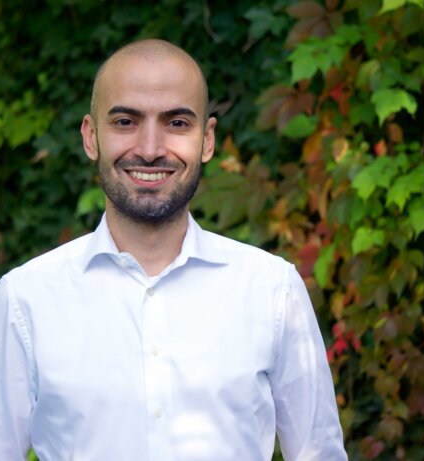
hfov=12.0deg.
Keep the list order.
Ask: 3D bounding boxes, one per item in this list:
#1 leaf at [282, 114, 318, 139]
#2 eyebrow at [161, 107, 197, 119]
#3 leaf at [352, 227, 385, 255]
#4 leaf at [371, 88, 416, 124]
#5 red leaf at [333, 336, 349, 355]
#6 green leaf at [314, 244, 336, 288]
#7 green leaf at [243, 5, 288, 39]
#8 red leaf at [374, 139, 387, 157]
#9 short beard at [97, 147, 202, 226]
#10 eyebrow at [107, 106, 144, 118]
[{"bbox_3d":[0.152,-0.180,3.500,0.066,0.042,0.020,0,-11,9],"label":"leaf"},{"bbox_3d":[-0.041,-0.145,2.480,0.044,0.014,0.012,0,-3,-9],"label":"eyebrow"},{"bbox_3d":[0.275,0.018,3.550,0.054,0.049,0.030,0,0,10],"label":"leaf"},{"bbox_3d":[0.315,-0.215,3.500,0.077,0.062,0.035,0,0,10],"label":"leaf"},{"bbox_3d":[0.233,0.208,3.650,0.027,0.033,0.020,0,0,10],"label":"red leaf"},{"bbox_3d":[0.205,0.065,3.650,0.037,0.080,0.030,0,0,10],"label":"green leaf"},{"bbox_3d":[0.102,-0.397,3.850,0.078,0.061,0.035,0,0,10],"label":"green leaf"},{"bbox_3d":[0.286,-0.141,3.420,0.020,0.030,0.009,0,-11,9],"label":"red leaf"},{"bbox_3d":[-0.081,-0.057,2.600,0.137,0.102,0.090,1,0,0],"label":"short beard"},{"bbox_3d":[-0.110,-0.150,2.560,0.048,0.015,0.018,1,0,12],"label":"eyebrow"}]

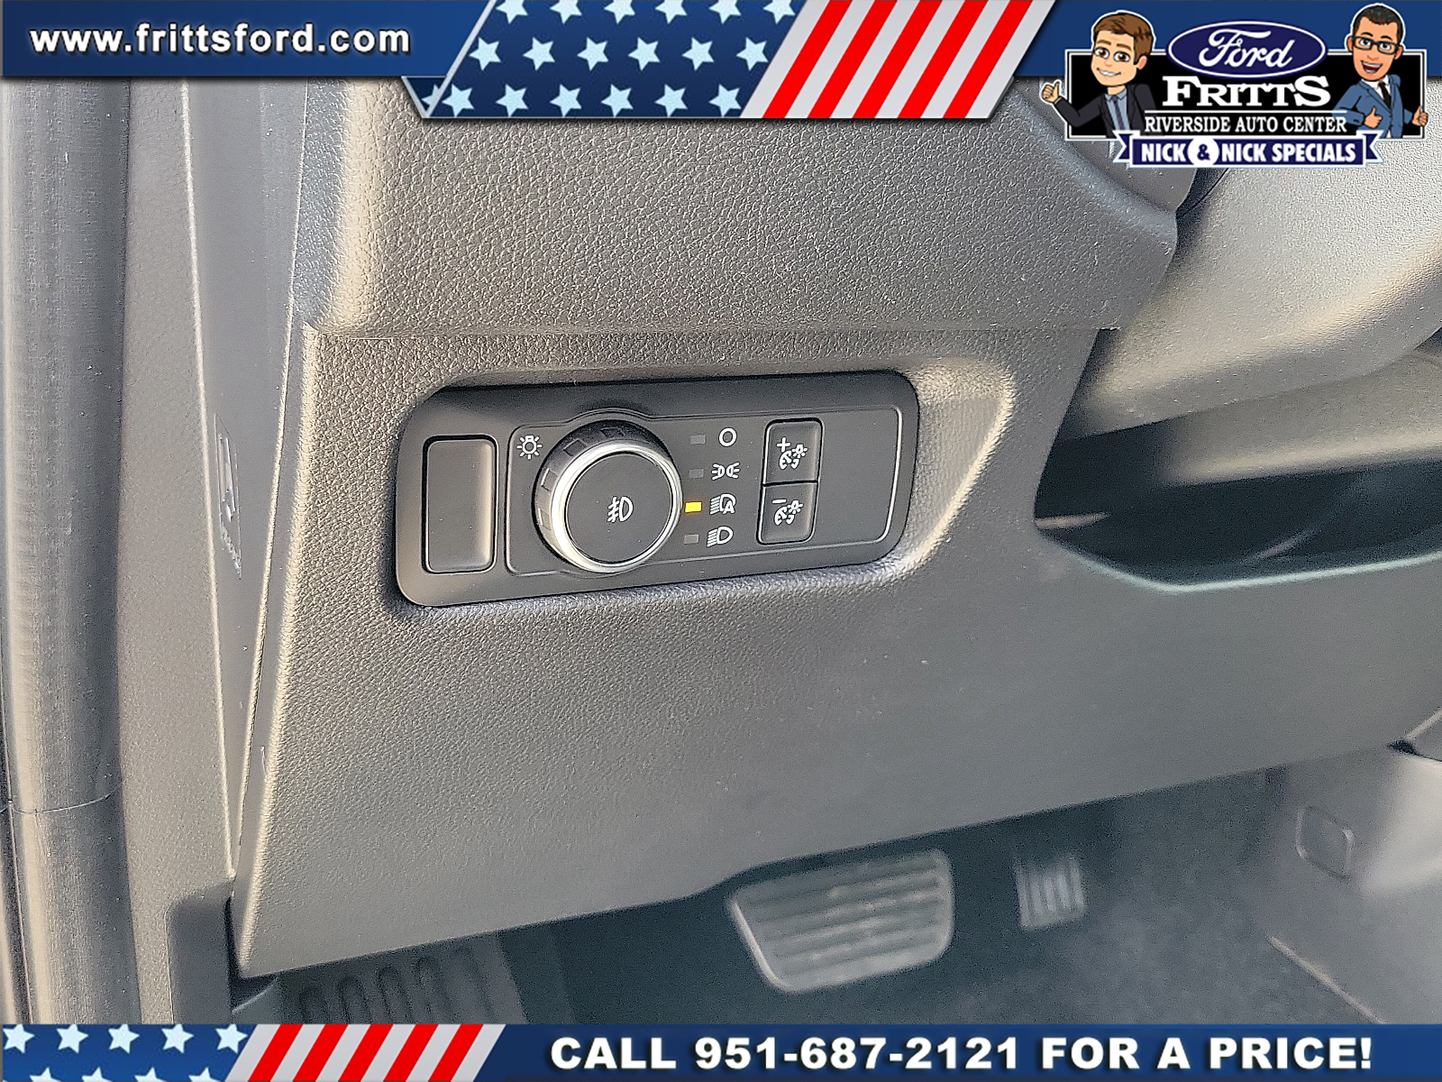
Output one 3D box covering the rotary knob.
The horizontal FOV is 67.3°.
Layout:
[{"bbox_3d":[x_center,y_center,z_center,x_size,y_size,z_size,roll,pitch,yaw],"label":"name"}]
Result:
[{"bbox_3d":[-0.031,-0.012,0.302,0.040,0.040,0.019,-3,17,-20],"label":"rotary knob"}]

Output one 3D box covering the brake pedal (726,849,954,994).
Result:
[{"bbox_3d":[0.064,0.207,0.593,0.126,0.058,0.025,-3,-11,-20],"label":"brake pedal"}]

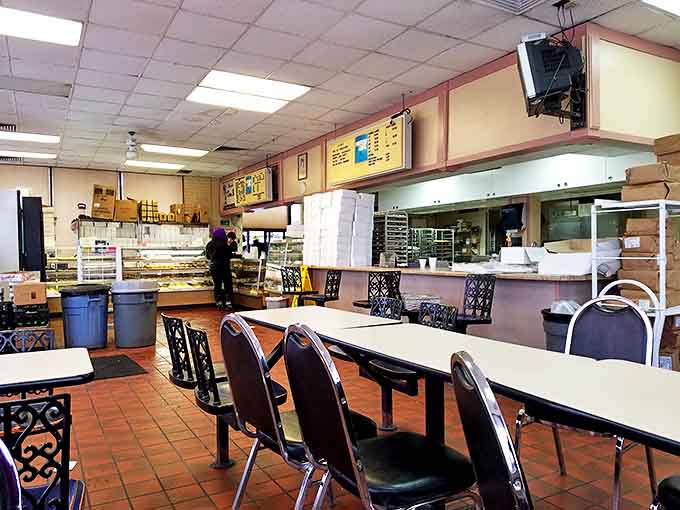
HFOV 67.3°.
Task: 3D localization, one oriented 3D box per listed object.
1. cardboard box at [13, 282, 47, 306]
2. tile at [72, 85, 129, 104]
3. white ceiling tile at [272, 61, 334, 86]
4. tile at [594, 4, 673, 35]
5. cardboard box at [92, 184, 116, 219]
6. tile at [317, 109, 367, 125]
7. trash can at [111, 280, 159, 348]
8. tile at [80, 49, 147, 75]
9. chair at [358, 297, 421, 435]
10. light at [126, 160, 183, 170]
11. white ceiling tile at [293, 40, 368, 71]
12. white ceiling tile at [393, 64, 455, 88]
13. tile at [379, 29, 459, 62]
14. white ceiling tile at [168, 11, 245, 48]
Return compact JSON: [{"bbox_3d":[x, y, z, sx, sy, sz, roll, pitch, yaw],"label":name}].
[{"bbox_3d":[-4.674,0.599,7.694,0.410,0.290,0.340,-1,1,-30],"label":"cardboard box"},{"bbox_3d":[-2.912,-1.961,6.246,0.605,0.020,0.605,-1,0,-30],"label":"tile"},{"bbox_3d":[-0.409,-1.979,5.594,0.605,0.020,0.605,-1,0,-30],"label":"white ceiling tile"},{"bbox_3d":[2.490,-1.994,4.308,0.610,0.022,0.384,-1,1,-30],"label":"tile"},{"bbox_3d":[-5.226,-1.163,11.309,0.450,0.730,0.380,-1,0,-30],"label":"cardboard box"},{"bbox_3d":[0.031,-1.994,7.262,0.610,0.022,0.610,-1,1,-30],"label":"tile"},{"bbox_3d":[-2.519,0.721,6.310,0.550,0.760,0.550,-1,1,-30],"label":"trash can"},{"bbox_3d":[-2.292,-1.956,5.194,0.610,0.022,0.610,-1,1,-30],"label":"tile"},{"bbox_3d":[0.253,0.708,3.335,0.440,0.790,0.420,-1,1,-30],"label":"chair"},{"bbox_3d":[-4.050,-1.949,11.150,1.200,0.060,0.600,-1,0,-31],"label":"light"},{"bbox_3d":[-0.101,-1.978,5.068,0.605,0.020,0.605,-1,0,-30],"label":"white ceiling tile"},{"bbox_3d":[0.955,-1.990,5.666,0.605,0.020,0.605,-1,1,-30],"label":"white ceiling tile"},{"bbox_3d":[0.733,-1.984,4.851,0.605,0.020,0.605,-1,0,-30],"label":"tile"},{"bbox_3d":[-1.150,-1.955,4.436,0.605,0.020,0.605,-1,1,-30],"label":"white ceiling tile"}]

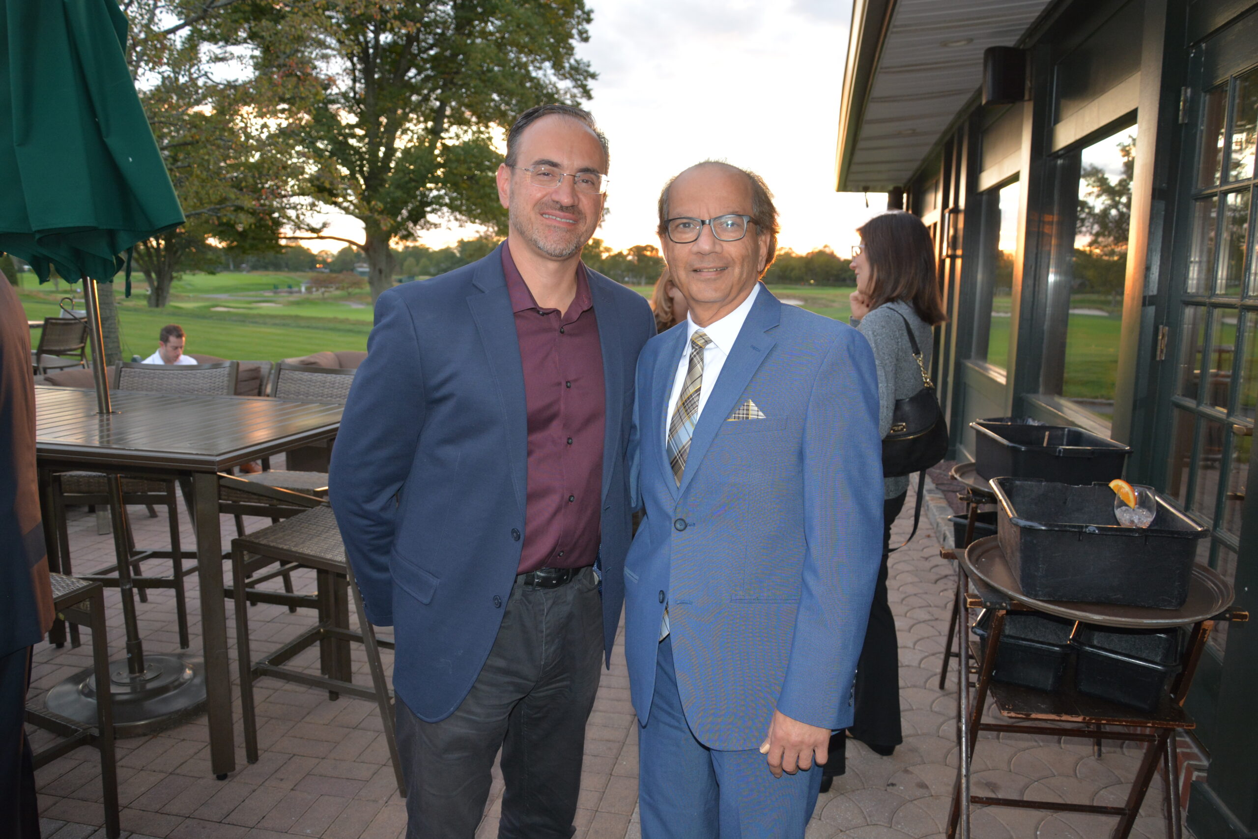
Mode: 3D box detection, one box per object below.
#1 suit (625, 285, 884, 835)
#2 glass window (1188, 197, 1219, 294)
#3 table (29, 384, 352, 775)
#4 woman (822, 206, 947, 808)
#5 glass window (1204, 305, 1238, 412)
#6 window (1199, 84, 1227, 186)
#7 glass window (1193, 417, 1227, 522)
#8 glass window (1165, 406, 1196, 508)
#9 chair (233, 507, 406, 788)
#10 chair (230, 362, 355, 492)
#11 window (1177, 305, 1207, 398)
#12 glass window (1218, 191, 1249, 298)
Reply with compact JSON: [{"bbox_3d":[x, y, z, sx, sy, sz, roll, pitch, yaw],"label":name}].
[{"bbox_3d":[0.195,0.515,1.660,0.520,1.450,0.330,6,10,31],"label":"suit"},{"bbox_3d":[1.816,-0.550,2.986,0.030,0.315,0.195,3,9,12],"label":"glass window"},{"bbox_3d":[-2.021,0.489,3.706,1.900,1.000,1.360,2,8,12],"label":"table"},{"bbox_3d":[0.768,0.254,2.904,0.380,1.730,0.470,4,9,22],"label":"woman"},{"bbox_3d":[1.798,-0.182,2.862,0.030,0.310,0.190,2,8,12],"label":"glass window"},{"bbox_3d":[1.813,-0.878,2.929,0.030,0.315,0.195,3,9,12],"label":"window"},{"bbox_3d":[1.799,0.154,2.927,0.030,0.310,0.190,2,8,12],"label":"glass window"},{"bbox_3d":[1.810,0.119,3.095,0.030,0.315,0.195,3,9,12],"label":"glass window"},{"bbox_3d":[-0.862,0.513,3.057,0.610,1.150,0.530,3,8,17],"label":"chair"},{"bbox_3d":[-1.386,0.380,3.970,0.540,1.150,0.600,2,8,14],"label":"chair"},{"bbox_3d":[1.814,-0.212,3.038,0.030,0.315,0.195,3,9,12],"label":"window"},{"bbox_3d":[1.761,-0.511,2.744,0.030,0.315,0.195,3,9,12],"label":"glass window"}]

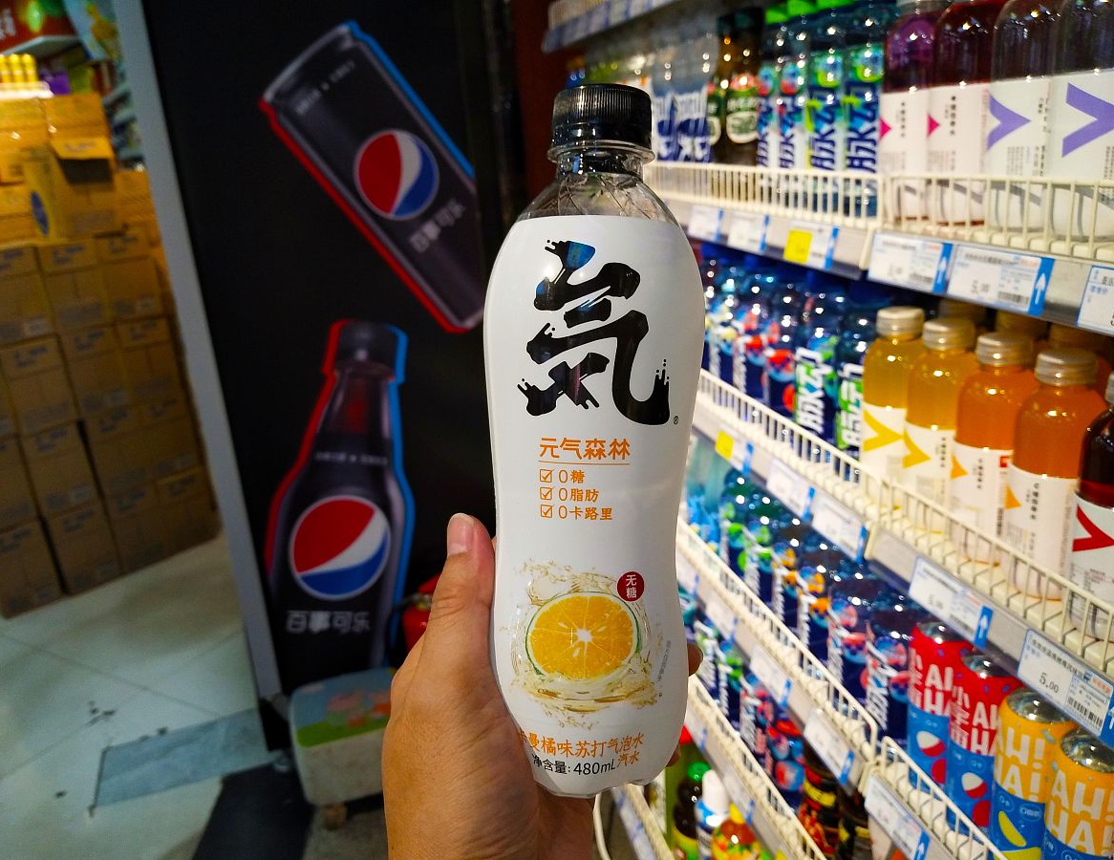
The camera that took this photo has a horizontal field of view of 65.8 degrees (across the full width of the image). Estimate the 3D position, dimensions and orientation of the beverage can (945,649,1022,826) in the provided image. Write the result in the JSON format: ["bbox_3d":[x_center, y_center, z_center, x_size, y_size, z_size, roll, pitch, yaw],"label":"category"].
[{"bbox_3d":[0.407,0.296,0.821,0.058,0.162,0.058,-6,18,2],"label":"beverage can"}]

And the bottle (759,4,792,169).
[{"bbox_3d":[0.261,-0.372,0.982,0.068,0.212,0.068,-10,19,-11],"label":"bottle"}]

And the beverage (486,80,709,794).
[{"bbox_3d":[0.013,0.004,0.275,0.067,0.213,0.067,1,7,5],"label":"beverage"}]

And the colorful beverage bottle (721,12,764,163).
[{"bbox_3d":[0.241,-0.399,1.056,0.067,0.216,0.067,-10,19,-11],"label":"colorful beverage bottle"}]

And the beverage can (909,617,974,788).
[{"bbox_3d":[0.385,0.277,0.859,0.059,0.174,0.059,-3,19,1],"label":"beverage can"}]

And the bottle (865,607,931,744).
[{"bbox_3d":[0.376,0.232,0.944,0.068,0.213,0.068,-10,19,-11],"label":"bottle"}]

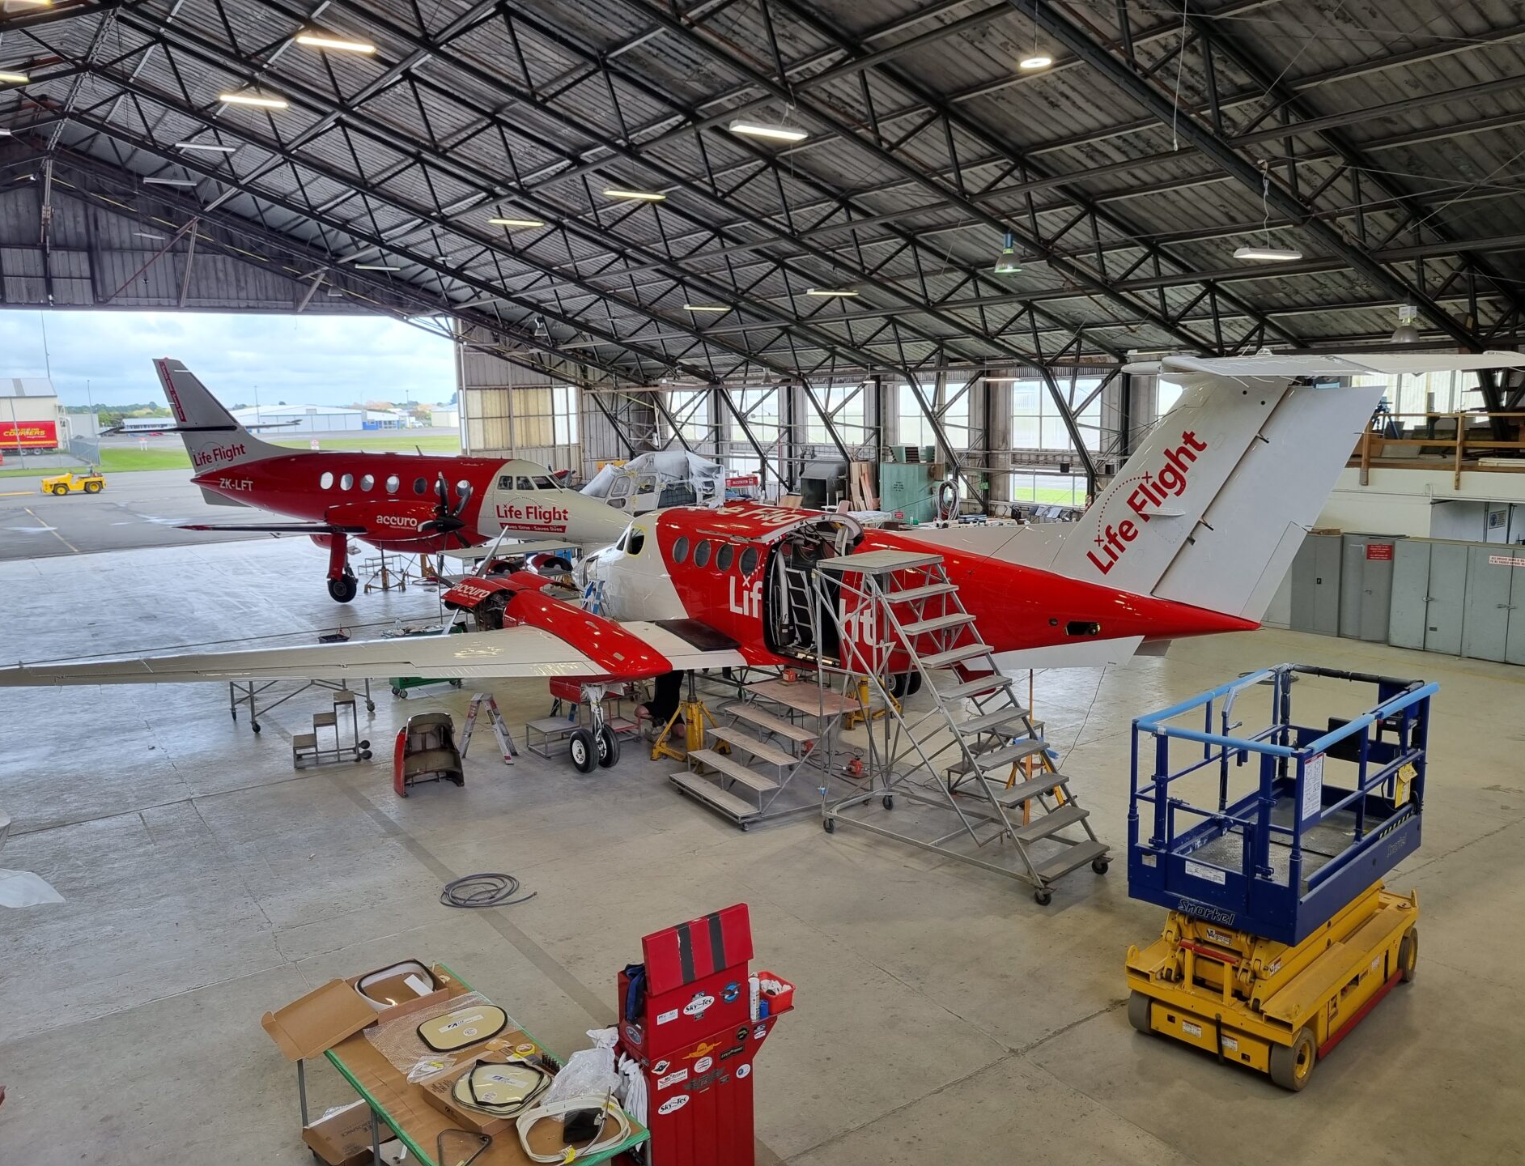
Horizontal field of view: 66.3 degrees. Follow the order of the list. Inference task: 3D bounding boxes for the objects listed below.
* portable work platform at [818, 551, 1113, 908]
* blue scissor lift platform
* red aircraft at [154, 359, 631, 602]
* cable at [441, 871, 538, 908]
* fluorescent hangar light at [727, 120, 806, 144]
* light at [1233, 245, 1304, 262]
[{"bbox_3d":[1.912,1.264,11.355,1.050,2.850,2.741,-9,12,-43],"label":"portable work platform"},{"bbox_3d":[3.746,1.958,8.380,2.370,2.290,1.140,-9,12,-42],"label":"blue scissor lift platform"},{"bbox_3d":[-9.563,-2.846,29.943,14.370,5.788,15.850,1,9,17],"label":"red aircraft"},{"bbox_3d":[-2.538,2.841,10.920,0.880,0.060,0.790,-1,9,0],"label":"cable"},{"bbox_3d":[0.085,-6.310,16.300,1.210,0.110,0.260,-7,10,-34],"label":"fluorescent hangar light"},{"bbox_3d":[6.715,-4.361,15.500,1.210,0.110,0.240,-6,10,-31],"label":"light"}]

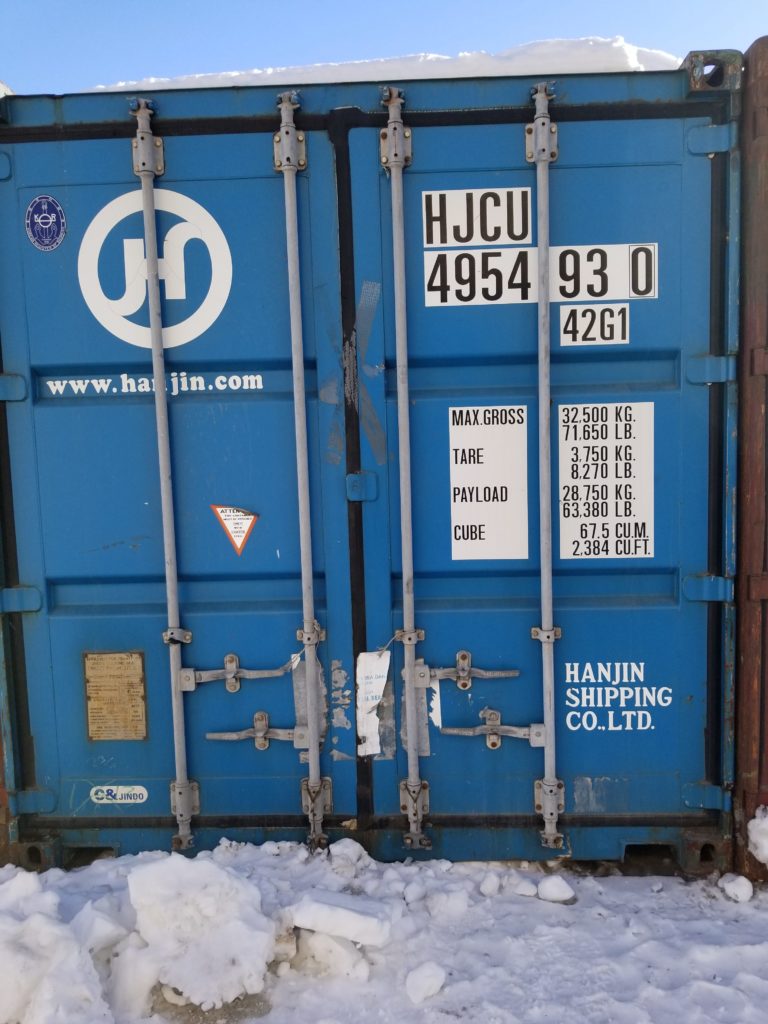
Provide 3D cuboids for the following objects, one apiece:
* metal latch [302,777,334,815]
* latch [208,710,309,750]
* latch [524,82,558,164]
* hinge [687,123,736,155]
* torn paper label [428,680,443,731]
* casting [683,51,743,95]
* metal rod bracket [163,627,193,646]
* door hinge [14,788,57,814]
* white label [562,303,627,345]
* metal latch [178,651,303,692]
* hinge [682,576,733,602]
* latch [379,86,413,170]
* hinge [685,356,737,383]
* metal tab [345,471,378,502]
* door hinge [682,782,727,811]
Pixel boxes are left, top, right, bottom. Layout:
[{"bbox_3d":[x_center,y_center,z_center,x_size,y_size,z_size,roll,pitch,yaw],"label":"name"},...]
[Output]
[{"bbox_3d":[-0.224,0.953,2.580,0.100,0.116,0.060,-2,5,1],"label":"metal latch"},{"bbox_3d":[-0.426,0.739,2.594,0.348,0.136,0.060,-1,5,2],"label":"latch"},{"bbox_3d":[0.488,-1.203,2.378,0.100,0.239,0.065,-1,5,2],"label":"latch"},{"bbox_3d":[1.008,-1.147,2.372,0.146,0.085,0.040,-1,6,2],"label":"hinge"},{"bbox_3d":[0.173,0.645,2.570,0.043,0.167,0.005,-2,5,1],"label":"torn paper label"},{"bbox_3d":[1.006,-1.333,2.402,0.162,0.118,0.178,-1,5,2],"label":"casting"},{"bbox_3d":[-0.691,0.418,2.577,0.100,0.060,0.056,-1,5,2],"label":"metal rod bracket"},{"bbox_3d":[-1.208,1.003,2.663,0.154,0.088,0.040,-1,5,2],"label":"door hinge"},{"bbox_3d":[0.672,-0.595,2.454,0.216,0.126,0.008,-1,6,2],"label":"white label"},{"bbox_3d":[-0.479,0.533,2.546,0.387,0.119,0.060,-2,5,1],"label":"metal latch"},{"bbox_3d":[1.056,0.251,2.506,0.156,0.084,0.040,-1,6,2],"label":"hinge"},{"bbox_3d":[0.039,-1.192,2.393,0.096,0.224,0.055,-1,6,2],"label":"latch"},{"bbox_3d":[1.034,-0.448,2.430,0.147,0.080,0.045,-2,5,1],"label":"hinge"},{"bbox_3d":[-0.070,-0.083,2.525,0.102,0.099,0.016,-1,6,2],"label":"metal tab"},{"bbox_3d":[1.070,0.948,2.559,0.147,0.081,0.045,-2,5,1],"label":"door hinge"}]

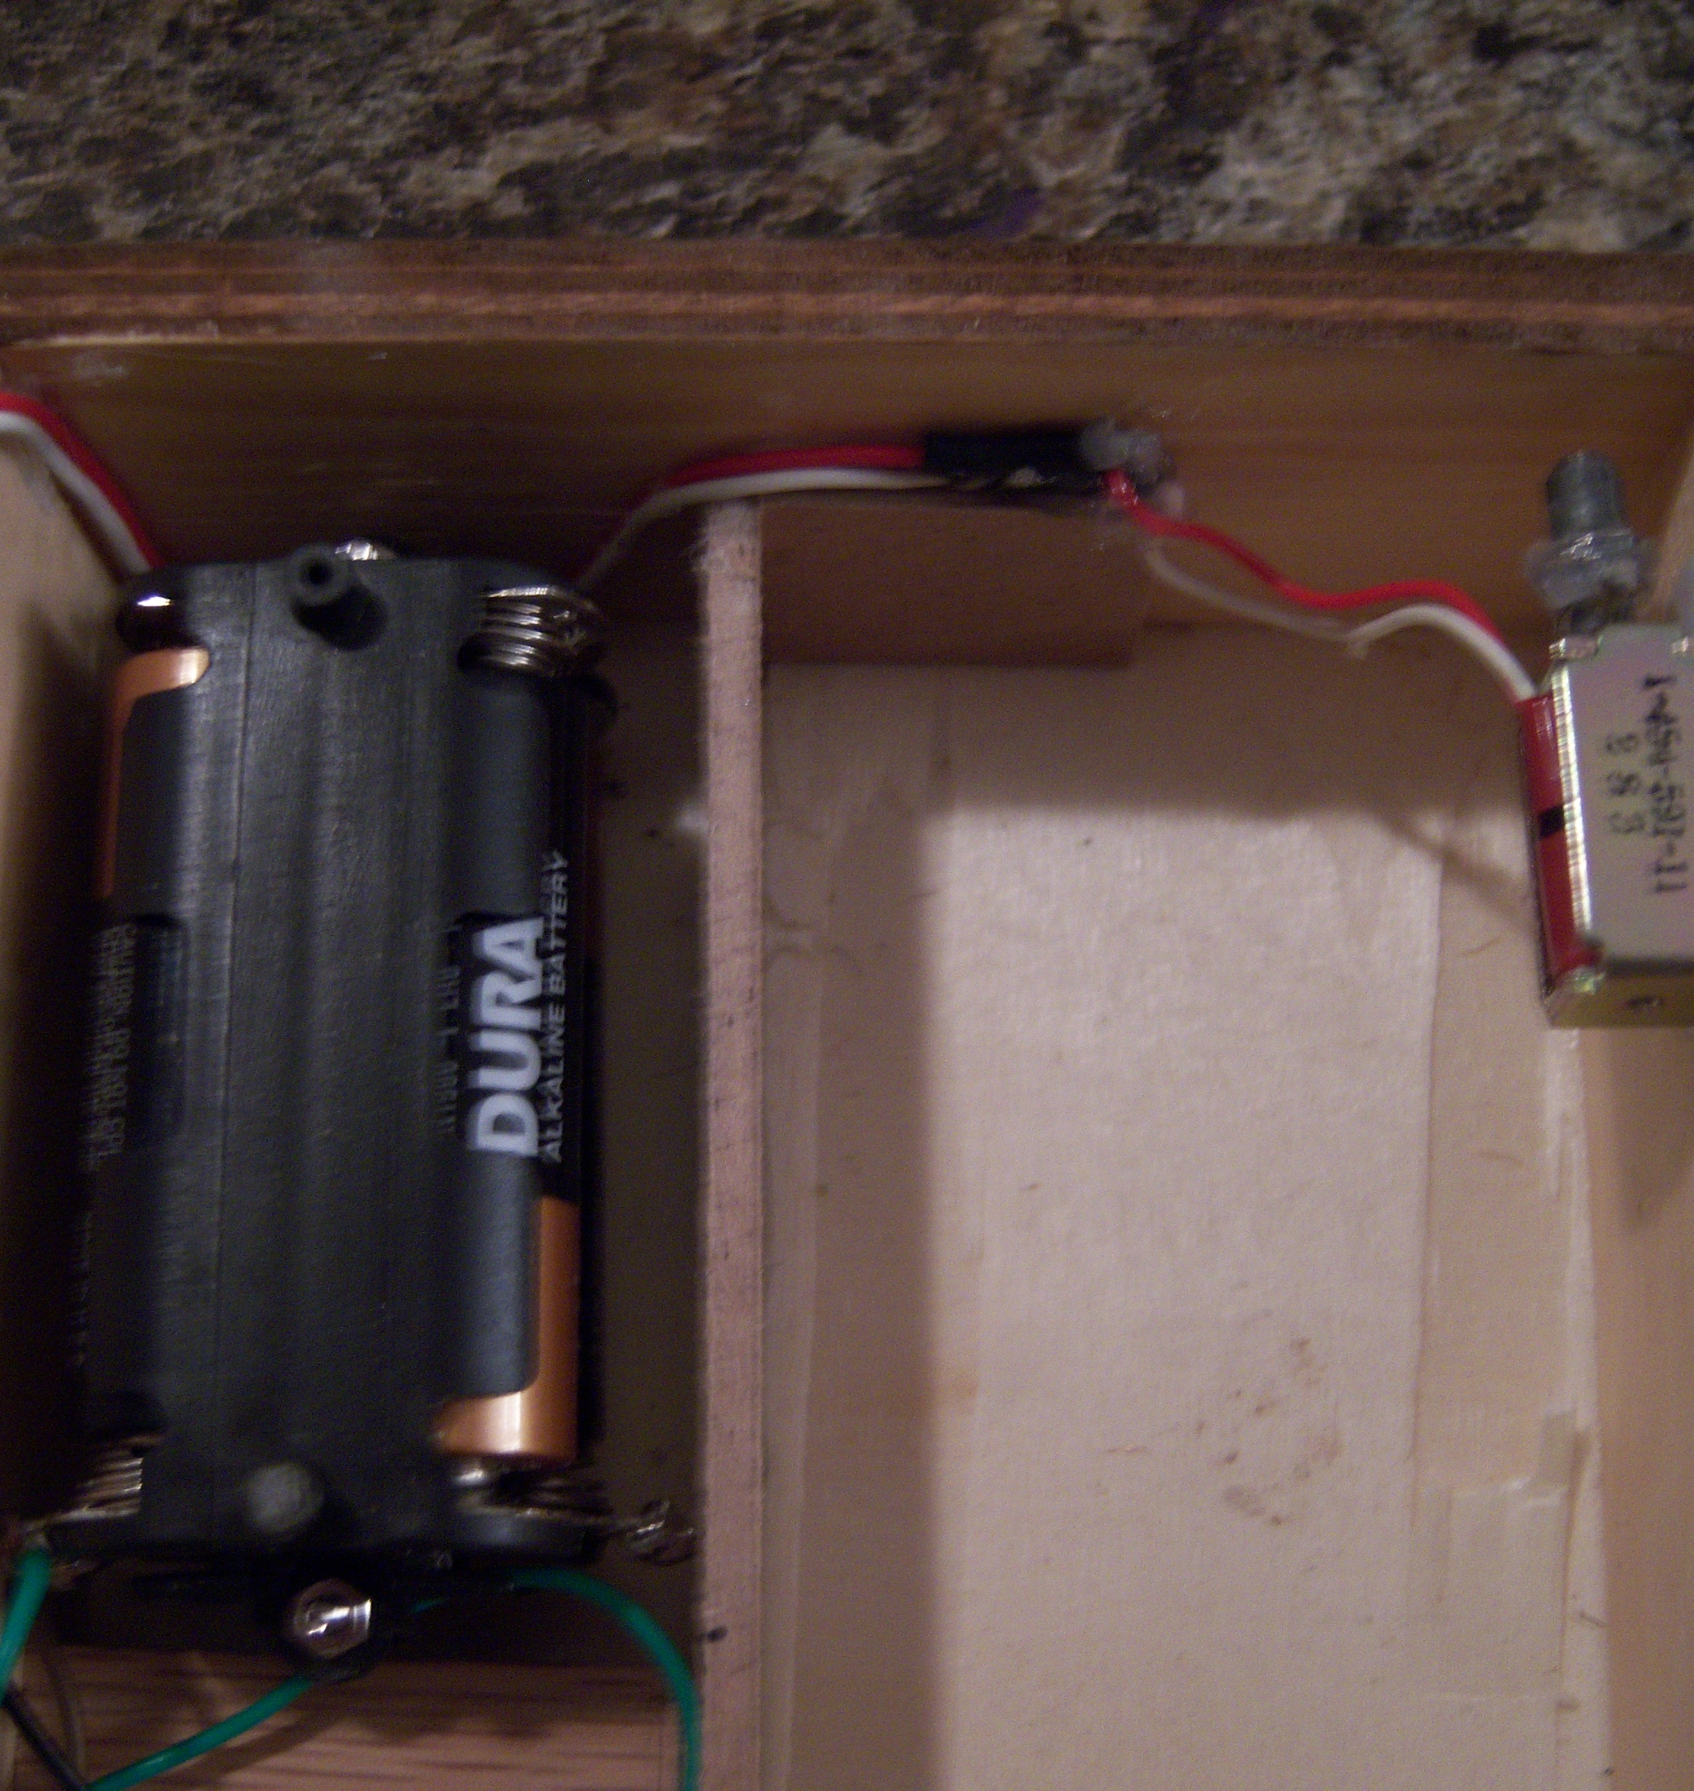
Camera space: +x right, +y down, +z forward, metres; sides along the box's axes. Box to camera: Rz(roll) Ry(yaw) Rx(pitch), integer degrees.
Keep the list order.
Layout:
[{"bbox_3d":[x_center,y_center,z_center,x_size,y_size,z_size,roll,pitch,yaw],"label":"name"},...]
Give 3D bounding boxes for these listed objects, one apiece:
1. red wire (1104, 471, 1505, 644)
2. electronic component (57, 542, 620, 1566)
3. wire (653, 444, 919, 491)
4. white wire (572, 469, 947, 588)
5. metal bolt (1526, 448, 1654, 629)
[{"bbox_3d":[0.027,-0.020,0.149,0.024,0.008,0.005,20,78,8],"label":"red wire"},{"bbox_3d":[-0.031,0.011,0.158,0.031,0.029,0.059,-1,76,3],"label":"electronic component"},{"bbox_3d":[-0.004,-0.026,0.151,0.018,0.004,0.002,1,76,4],"label":"wire"},{"bbox_3d":[-0.006,-0.024,0.156,0.025,0.013,0.003,1,76,4],"label":"white wire"},{"bbox_3d":[0.043,-0.020,0.142,0.006,0.006,0.010,1,70,4],"label":"metal bolt"}]

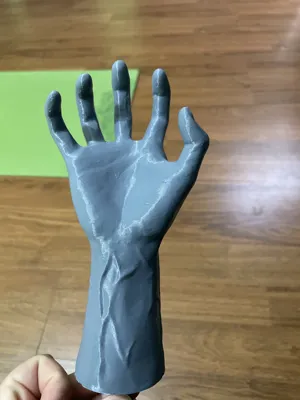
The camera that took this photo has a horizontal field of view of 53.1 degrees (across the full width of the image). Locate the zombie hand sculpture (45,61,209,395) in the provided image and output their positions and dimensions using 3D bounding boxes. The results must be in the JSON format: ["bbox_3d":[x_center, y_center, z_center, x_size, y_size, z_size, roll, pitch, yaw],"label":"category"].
[{"bbox_3d":[-0.016,0.015,0.216,0.116,0.075,0.226,0,92,-3],"label":"zombie hand sculpture"}]

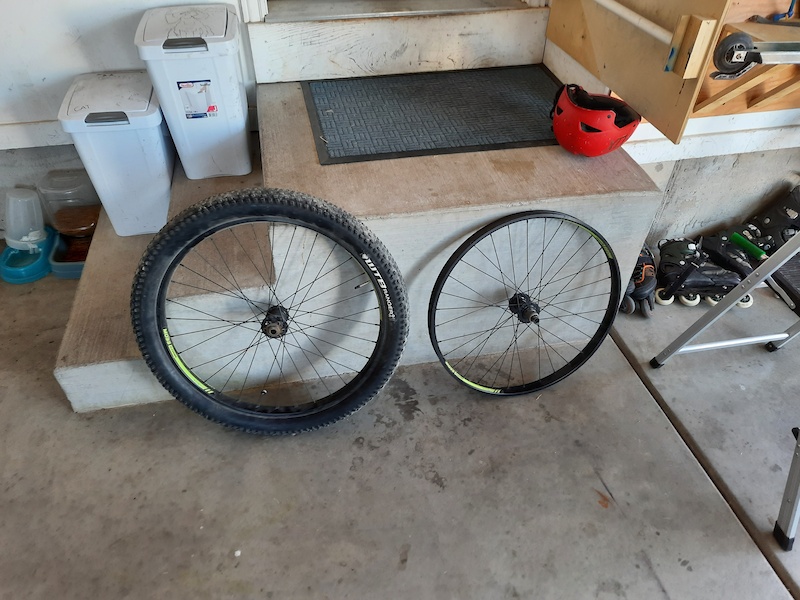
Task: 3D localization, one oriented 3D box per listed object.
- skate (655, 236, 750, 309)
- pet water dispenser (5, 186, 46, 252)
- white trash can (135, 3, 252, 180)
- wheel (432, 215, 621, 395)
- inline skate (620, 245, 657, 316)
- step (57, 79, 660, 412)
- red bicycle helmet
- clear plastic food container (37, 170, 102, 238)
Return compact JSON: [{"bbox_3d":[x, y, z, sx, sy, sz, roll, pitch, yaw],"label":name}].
[{"bbox_3d":[1.133,-0.091,2.022,0.360,0.275,0.125,2,37,1],"label":"skate"},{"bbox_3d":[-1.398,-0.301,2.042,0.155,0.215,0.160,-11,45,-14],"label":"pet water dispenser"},{"bbox_3d":[-0.632,-0.672,1.804,0.275,0.468,0.325,-9,45,-13],"label":"white trash can"},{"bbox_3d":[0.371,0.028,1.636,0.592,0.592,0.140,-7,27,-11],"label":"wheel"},{"bbox_3d":[0.852,-0.108,2.028,0.120,0.270,0.290,-1,43,-4],"label":"inline skate"},{"bbox_3d":[-0.202,-0.285,1.916,1.710,0.604,0.885,-7,44,-10],"label":"step"},{"bbox_3d":[0.569,-0.523,1.625,0.272,0.190,0.210,16,41,7],"label":"red bicycle helmet"},{"bbox_3d":[-1.216,-0.345,2.055,0.200,0.230,0.200,-7,44,-10],"label":"clear plastic food container"}]

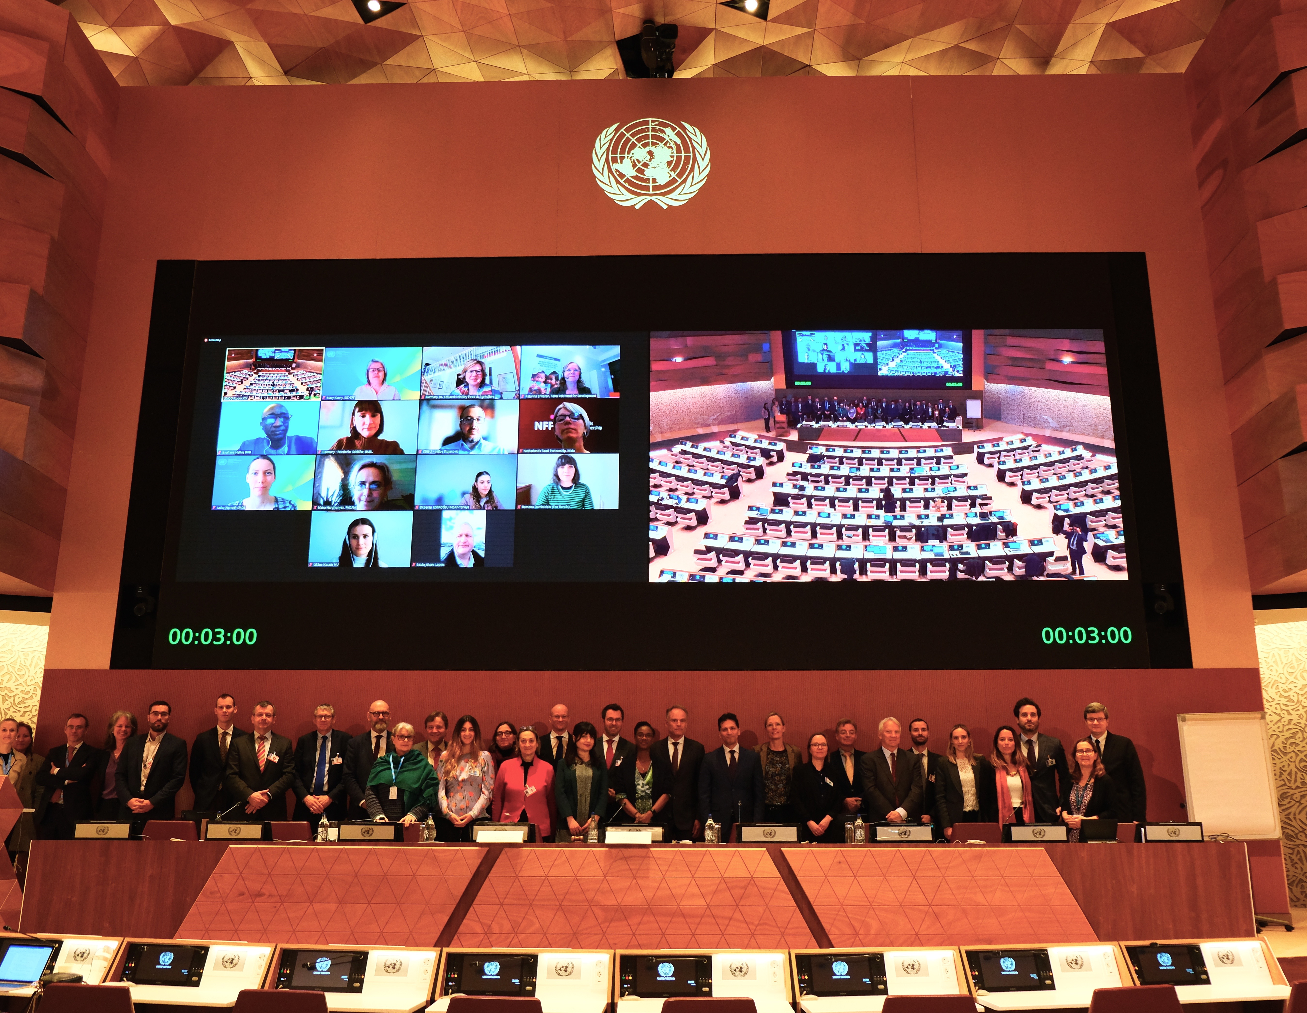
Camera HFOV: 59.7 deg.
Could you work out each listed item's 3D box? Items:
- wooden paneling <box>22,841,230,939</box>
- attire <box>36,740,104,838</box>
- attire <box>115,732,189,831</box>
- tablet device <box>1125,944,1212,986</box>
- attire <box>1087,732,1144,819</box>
[{"bbox_3d":[-3.694,2.723,7.993,1.400,0.720,0.060,0,-14,1],"label":"wooden paneling"},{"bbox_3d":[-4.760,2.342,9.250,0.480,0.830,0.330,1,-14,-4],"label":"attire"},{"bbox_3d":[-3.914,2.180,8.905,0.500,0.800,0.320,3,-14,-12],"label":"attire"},{"bbox_3d":[2.625,2.343,5.812,0.430,0.190,0.030,3,-37,-13],"label":"tablet device"},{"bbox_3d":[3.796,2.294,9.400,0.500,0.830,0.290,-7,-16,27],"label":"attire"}]

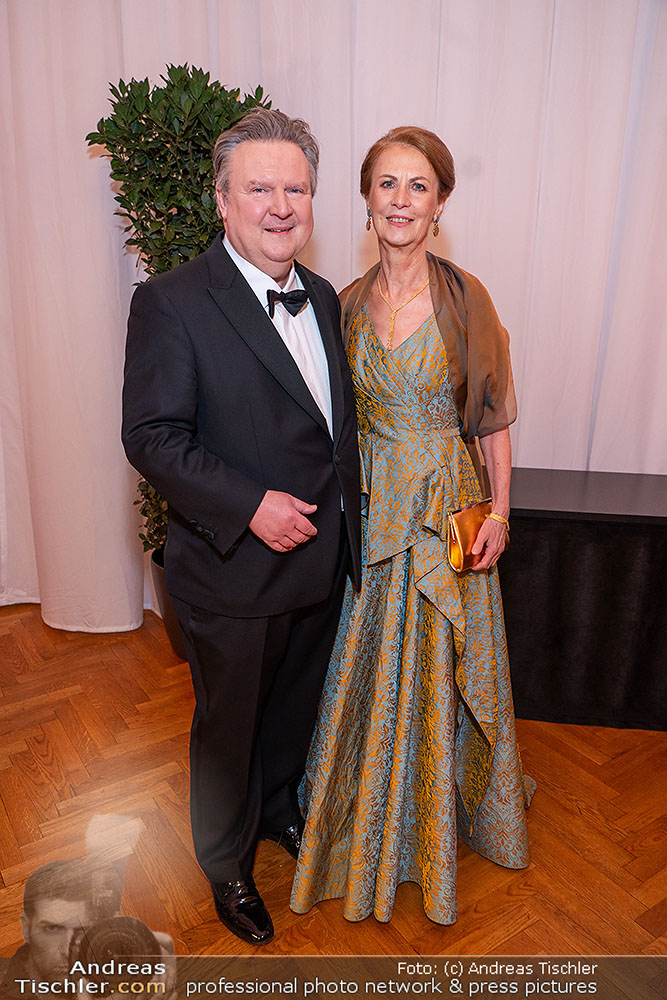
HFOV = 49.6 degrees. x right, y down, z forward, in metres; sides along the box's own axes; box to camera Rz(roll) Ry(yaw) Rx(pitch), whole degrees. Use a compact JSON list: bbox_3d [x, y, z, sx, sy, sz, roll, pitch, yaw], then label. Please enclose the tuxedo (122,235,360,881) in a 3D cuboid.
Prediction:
[{"bbox_3d":[-0.175,0.199,1.625,0.600,1.490,0.420,-8,17,-32],"label":"tuxedo"}]

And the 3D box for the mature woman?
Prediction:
[{"bbox_3d":[0.229,0.075,1.706,0.620,1.740,0.560,6,17,19],"label":"mature woman"}]

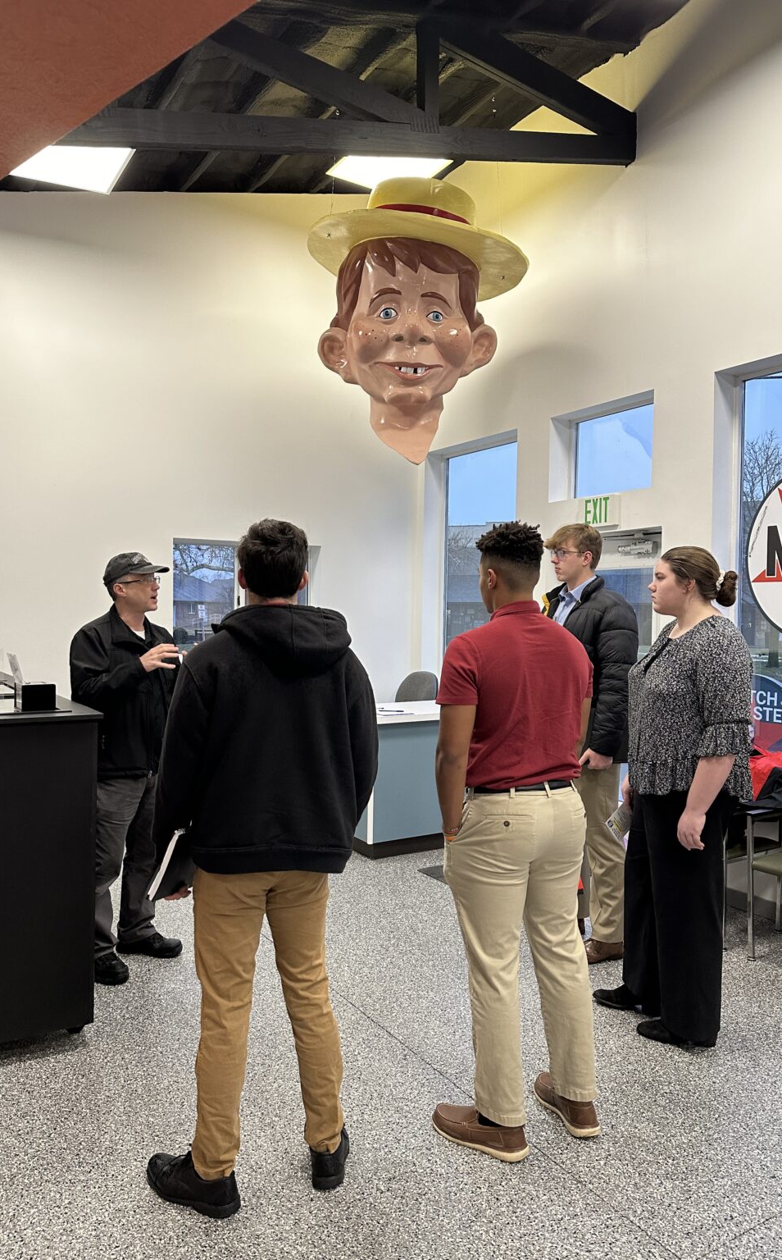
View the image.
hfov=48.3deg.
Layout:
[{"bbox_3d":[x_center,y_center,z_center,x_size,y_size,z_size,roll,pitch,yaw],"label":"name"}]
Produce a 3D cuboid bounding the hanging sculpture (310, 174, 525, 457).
[{"bbox_3d":[0.163,-1.781,5.255,1.330,1.700,1.200,1,1,-3],"label":"hanging sculpture"}]

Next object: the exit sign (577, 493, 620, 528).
[{"bbox_3d":[1.276,-0.722,5.358,0.055,0.195,0.300,0,1,-32],"label":"exit sign"}]

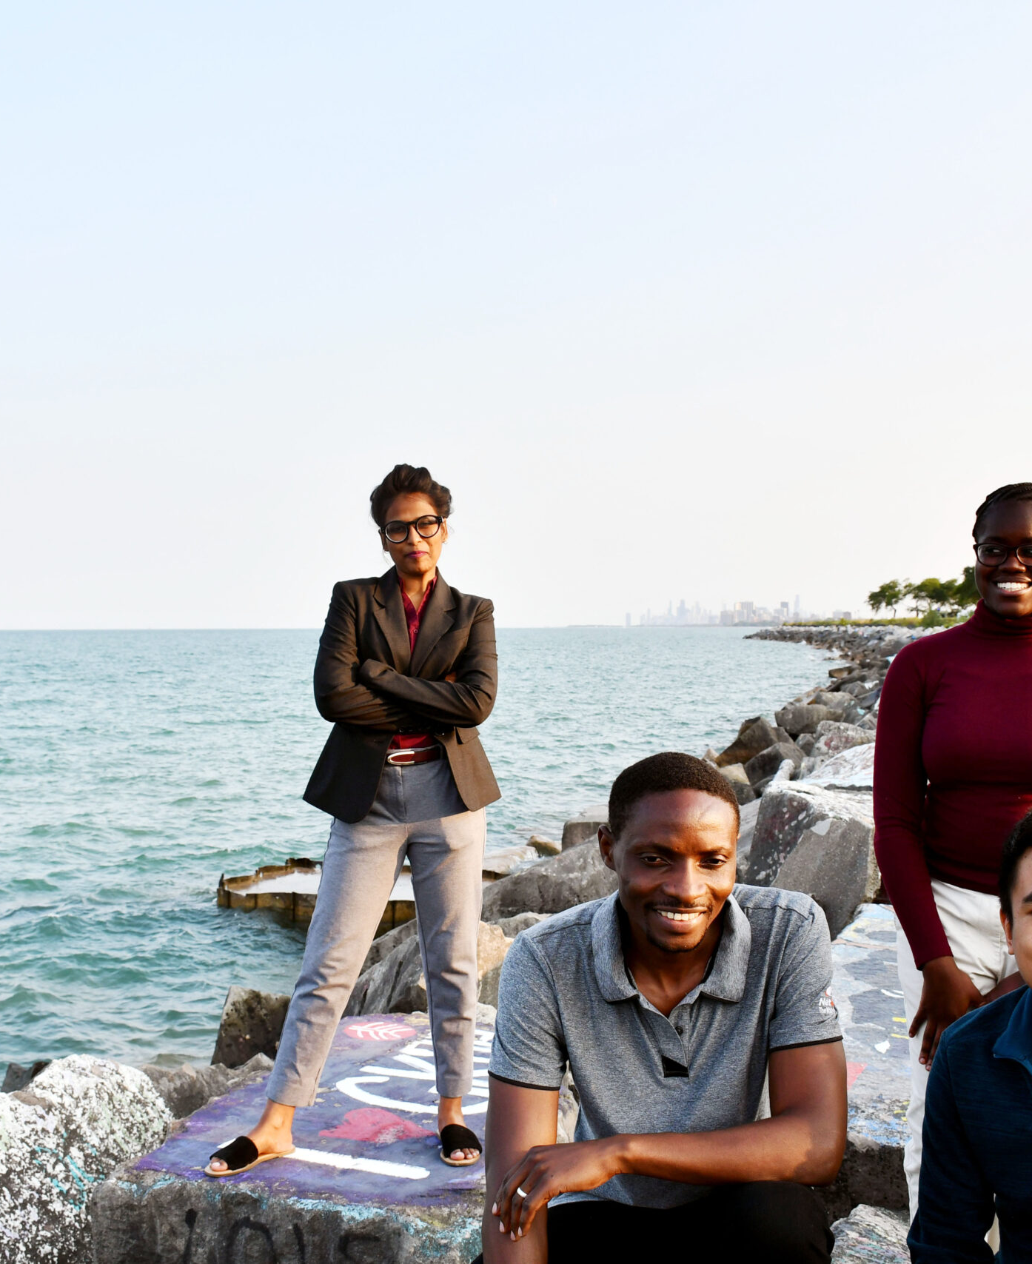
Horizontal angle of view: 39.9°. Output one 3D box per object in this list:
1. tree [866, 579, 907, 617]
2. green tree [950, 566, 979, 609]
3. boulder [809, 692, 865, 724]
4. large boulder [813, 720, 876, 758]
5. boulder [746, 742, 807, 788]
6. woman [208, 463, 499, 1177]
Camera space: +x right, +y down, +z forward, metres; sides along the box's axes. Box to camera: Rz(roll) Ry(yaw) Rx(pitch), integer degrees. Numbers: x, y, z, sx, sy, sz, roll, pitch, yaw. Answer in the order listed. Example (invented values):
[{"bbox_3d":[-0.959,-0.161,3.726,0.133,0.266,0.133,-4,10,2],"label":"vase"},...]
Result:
[{"bbox_3d":[52.089,-4.684,200.000,5.800,5.700,5.500,0,0,0],"label":"tree"},{"bbox_3d":[56.972,-5.192,175.000,6.500,6.000,6.000,0,0,0],"label":"green tree"},{"bbox_3d":[5.500,1.339,24.500,1.100,0.700,0.950,0,0,14],"label":"boulder"},{"bbox_3d":[4.191,1.396,18.000,0.900,0.600,0.800,0,0,14],"label":"large boulder"},{"bbox_3d":[3.181,1.612,17.300,0.780,0.600,0.750,0,0,14],"label":"boulder"},{"bbox_3d":[-0.360,0.400,3.250,0.640,1.600,0.420,0,0,-3],"label":"woman"}]

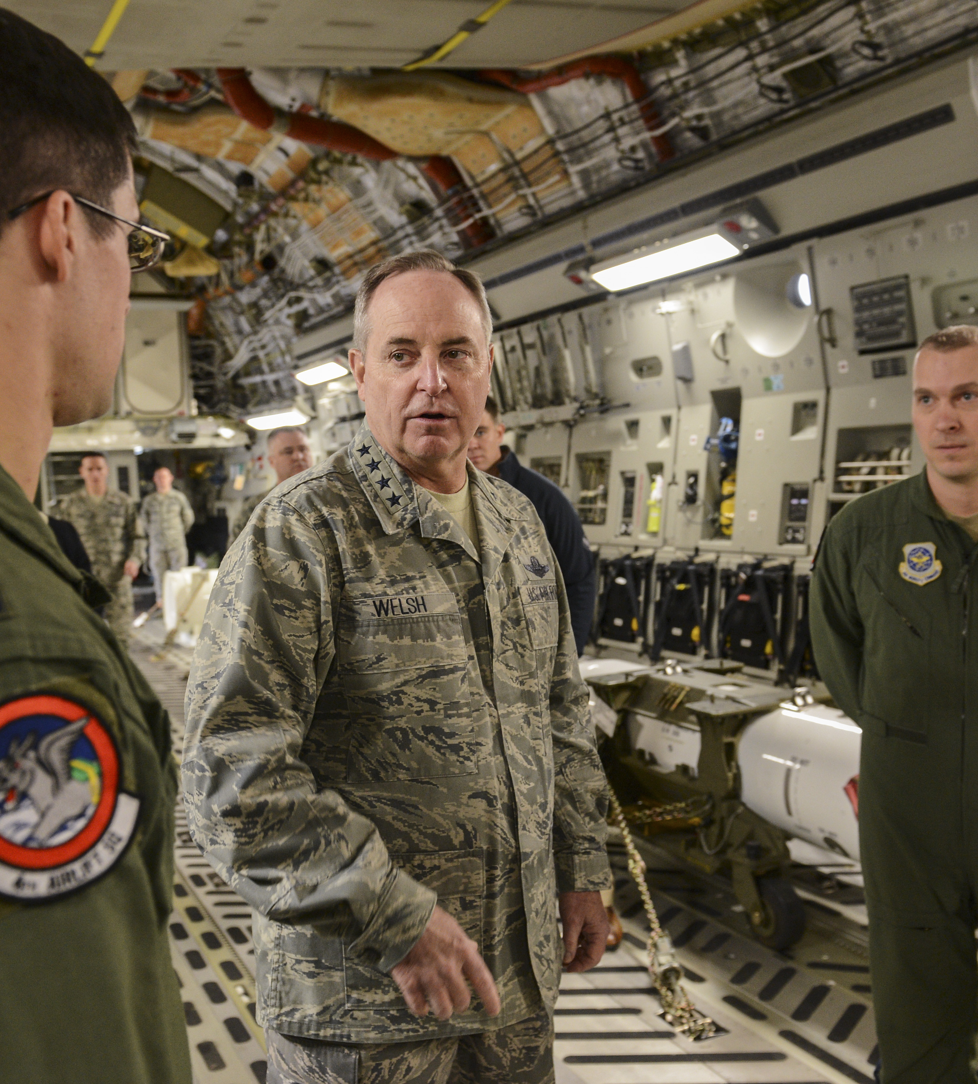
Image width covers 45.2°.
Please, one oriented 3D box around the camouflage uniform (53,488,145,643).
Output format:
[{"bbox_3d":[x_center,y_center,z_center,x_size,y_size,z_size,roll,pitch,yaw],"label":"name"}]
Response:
[{"bbox_3d":[-2.626,0.342,8.038,0.600,1.420,0.330,-3,3,-17],"label":"camouflage uniform"}]

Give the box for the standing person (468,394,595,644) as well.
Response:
[{"bbox_3d":[0.120,0.415,3.850,0.550,1.790,0.360,-1,3,22],"label":"standing person"}]

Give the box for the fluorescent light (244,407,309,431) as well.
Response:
[{"bbox_3d":[-2.141,-1.246,11.963,0.165,0.080,1.130,31,-16,-31],"label":"fluorescent light"}]

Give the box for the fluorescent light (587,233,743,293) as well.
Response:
[{"bbox_3d":[0.888,-1.430,6.003,0.165,0.080,1.130,29,-11,-24],"label":"fluorescent light"}]

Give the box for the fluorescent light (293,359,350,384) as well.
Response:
[{"bbox_3d":[-1.566,-1.601,11.024,0.165,0.080,1.130,29,-11,-24],"label":"fluorescent light"}]

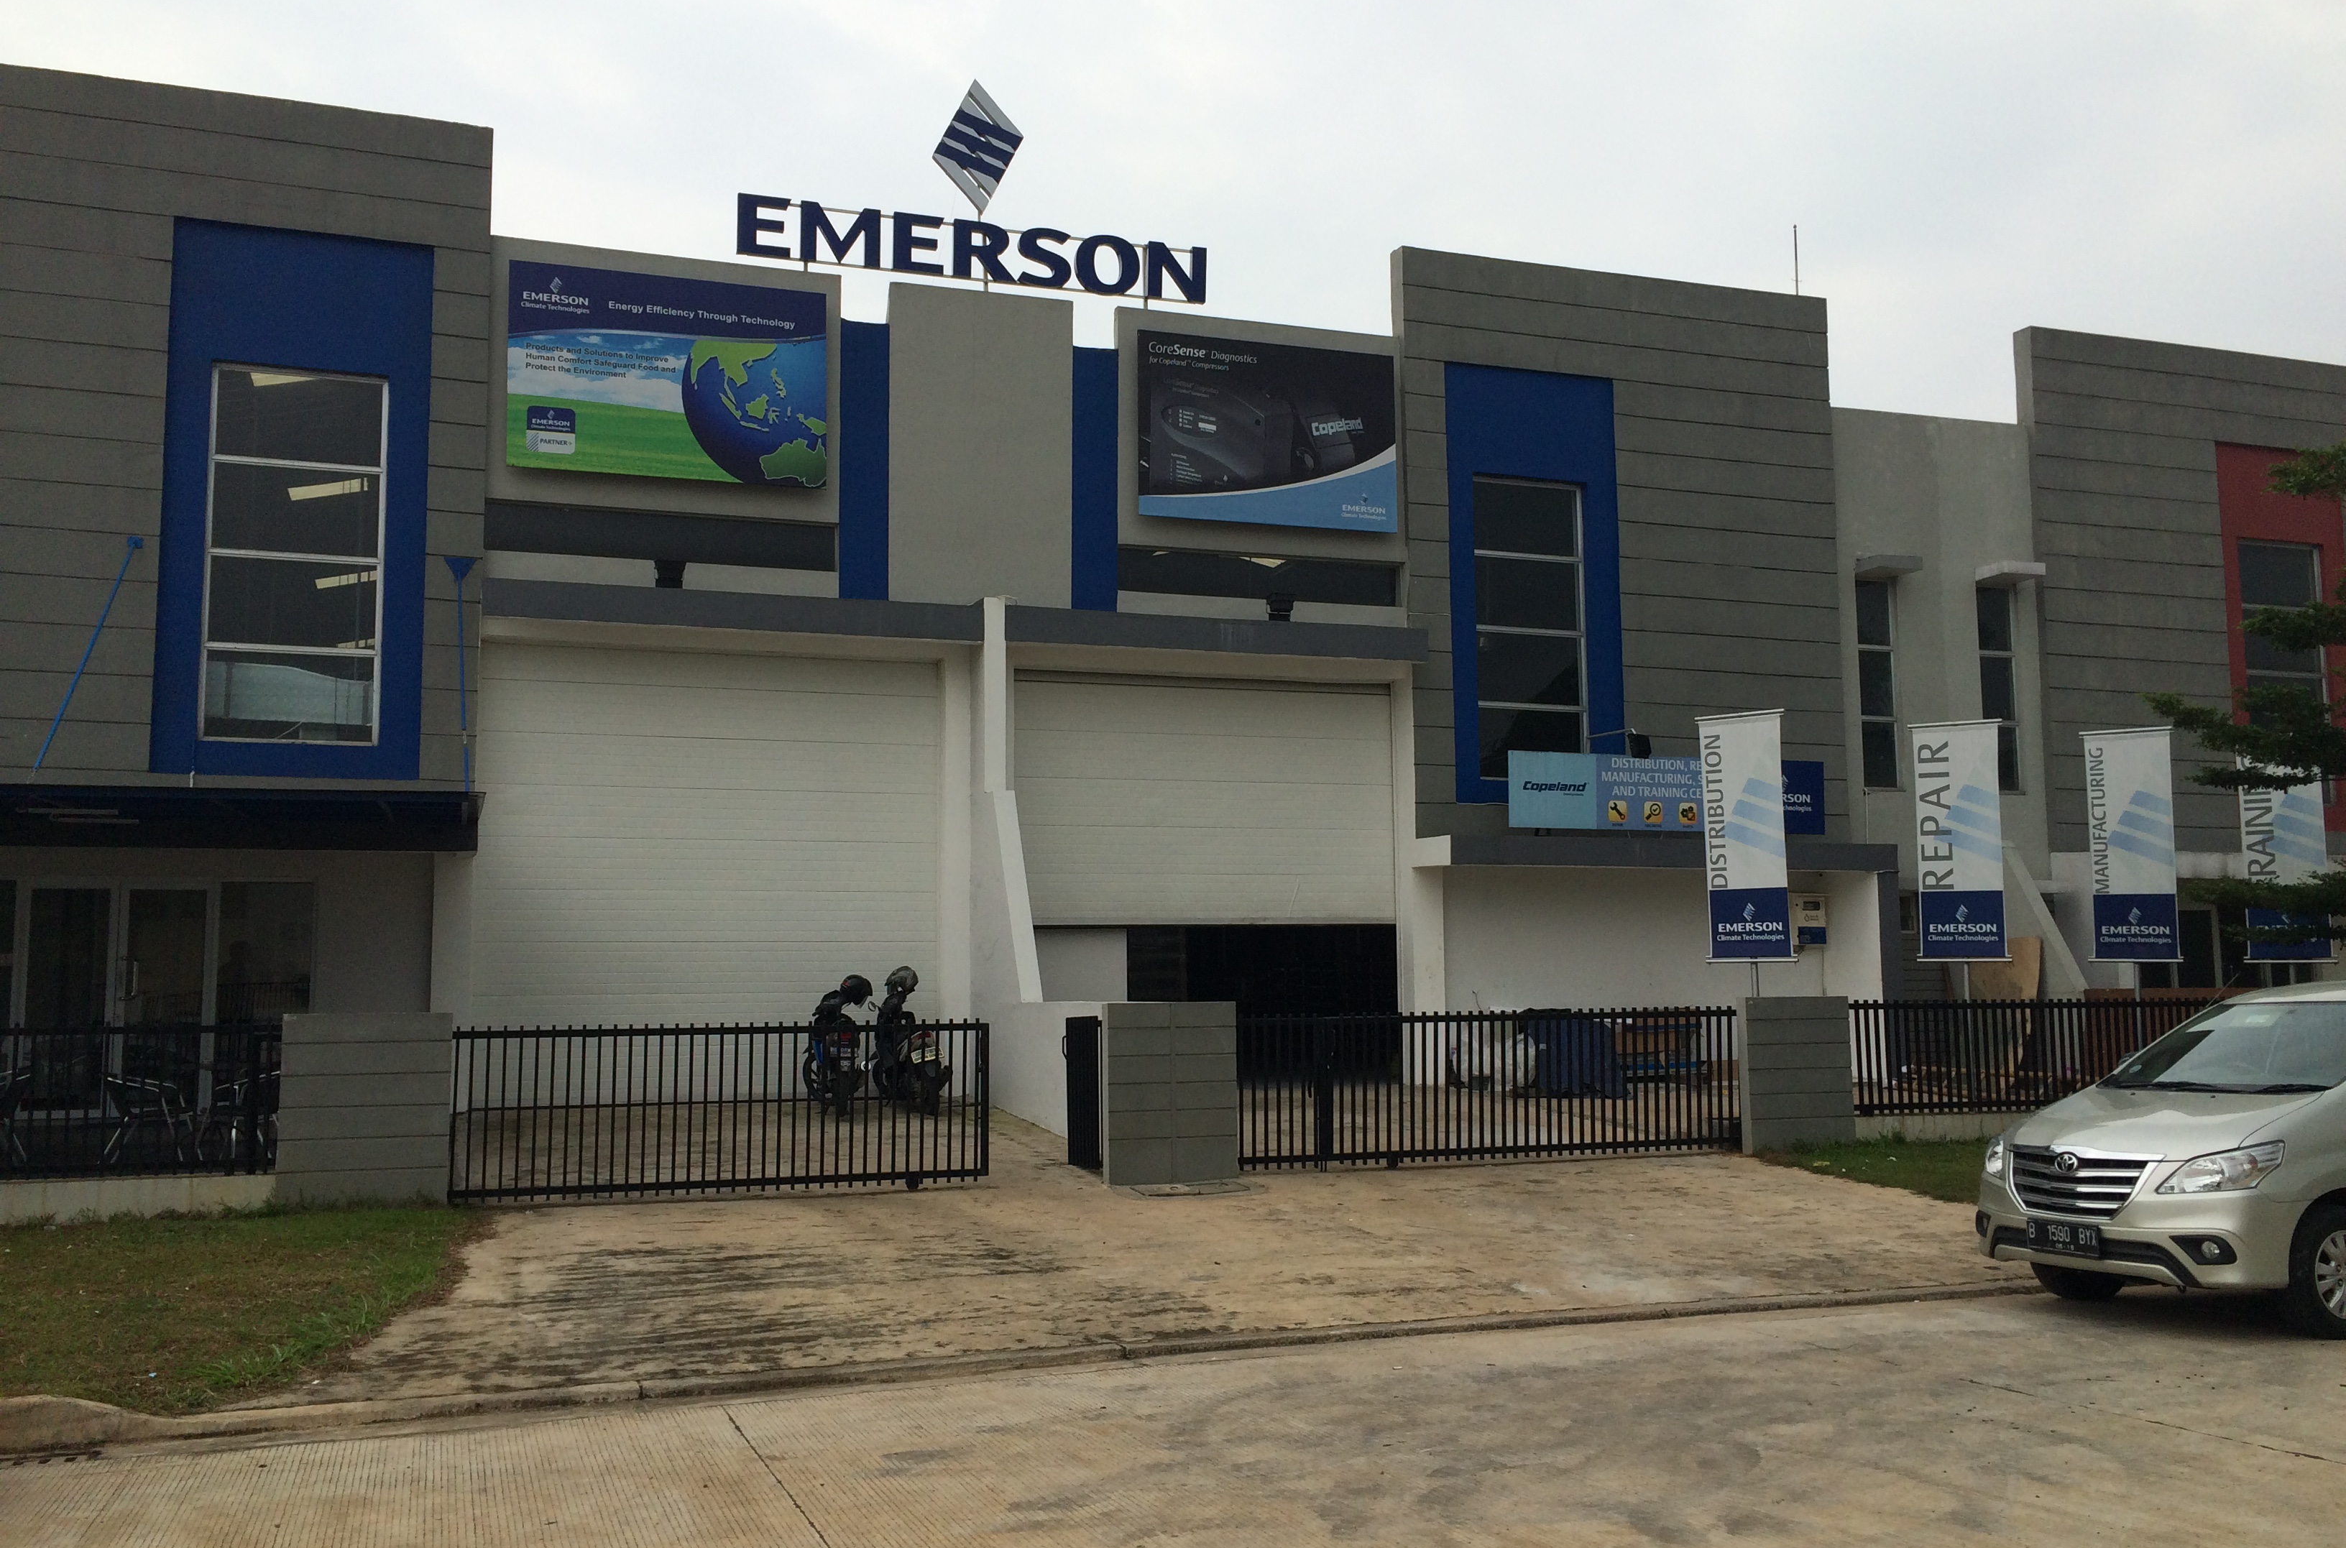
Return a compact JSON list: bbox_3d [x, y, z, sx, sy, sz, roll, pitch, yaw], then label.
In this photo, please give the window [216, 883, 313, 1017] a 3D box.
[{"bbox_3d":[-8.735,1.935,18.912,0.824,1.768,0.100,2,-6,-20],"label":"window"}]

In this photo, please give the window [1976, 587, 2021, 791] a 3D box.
[{"bbox_3d":[10.330,-1.064,24.668,0.569,2.606,0.120,2,-6,-19],"label":"window"}]

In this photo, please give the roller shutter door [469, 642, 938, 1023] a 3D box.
[{"bbox_3d":[-4.534,1.019,19.425,4.474,4.441,0.120,2,-6,-19],"label":"roller shutter door"}]

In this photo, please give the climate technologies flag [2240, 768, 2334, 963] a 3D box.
[{"bbox_3d":[11.261,0.757,19.928,0.826,2.278,0.050,-4,-7,27],"label":"climate technologies flag"}]

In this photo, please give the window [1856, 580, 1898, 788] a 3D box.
[{"bbox_3d":[9.306,-1.185,26.001,0.558,2.722,0.100,2,-6,-20],"label":"window"}]

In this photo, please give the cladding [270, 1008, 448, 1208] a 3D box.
[{"bbox_3d":[-5.540,2.297,13.505,1.077,1.290,0.170,2,-6,-20],"label":"cladding"}]

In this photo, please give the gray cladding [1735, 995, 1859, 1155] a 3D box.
[{"bbox_3d":[5.518,2.658,17.432,1.092,1.341,0.170,2,-6,-20],"label":"gray cladding"}]

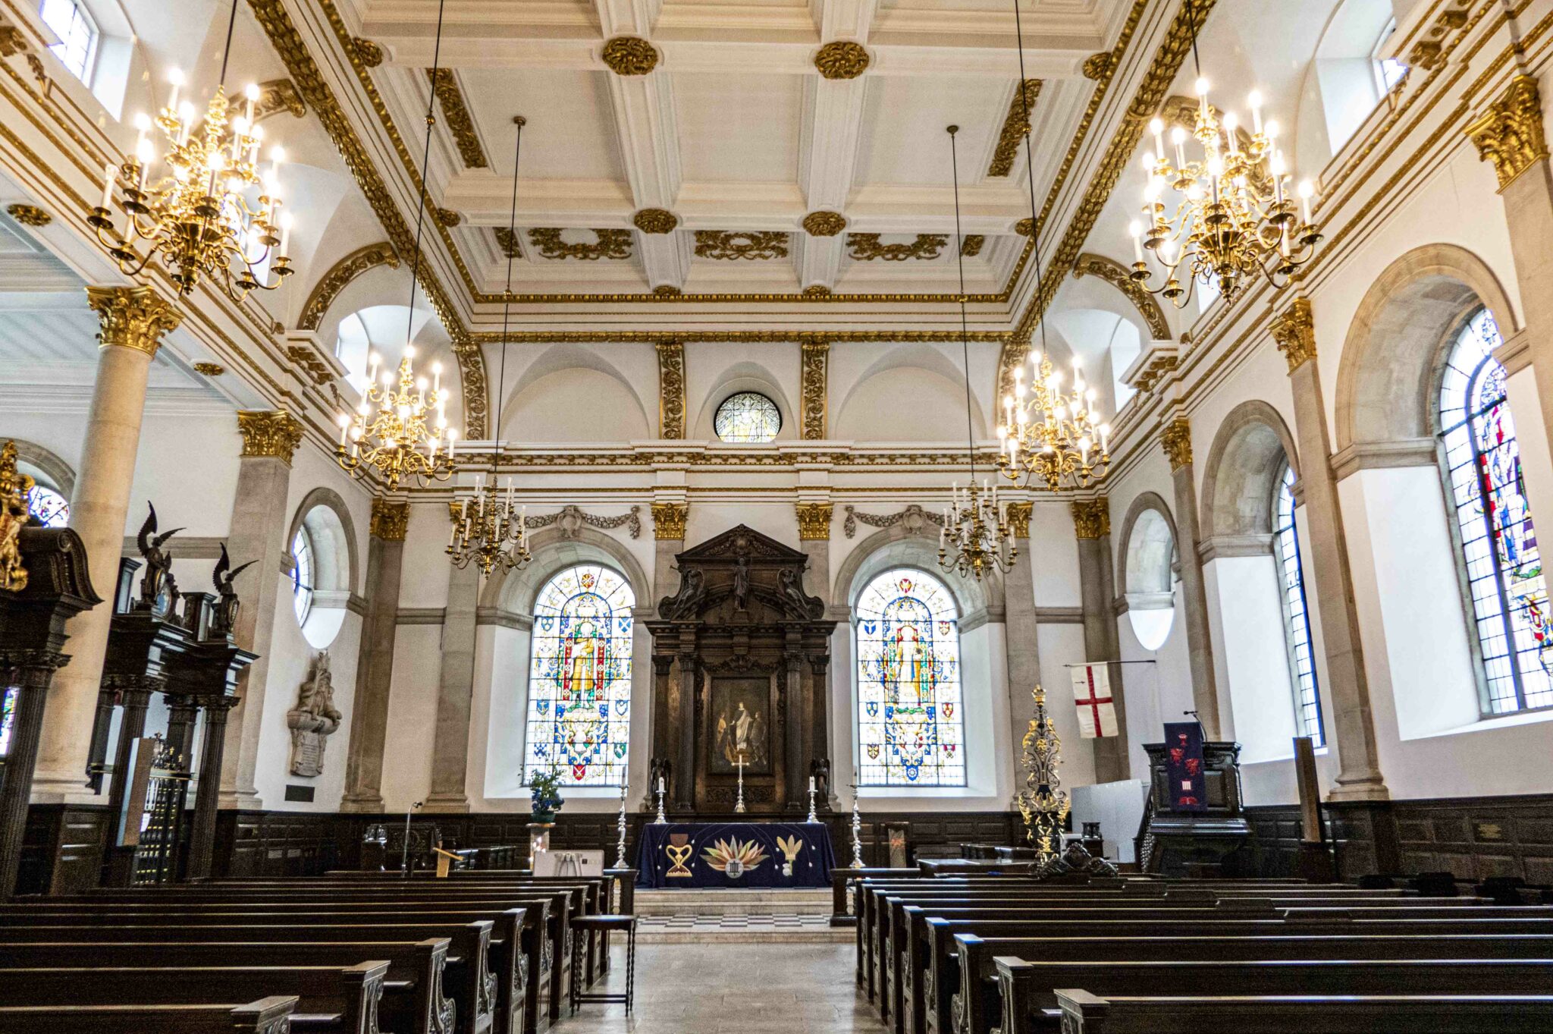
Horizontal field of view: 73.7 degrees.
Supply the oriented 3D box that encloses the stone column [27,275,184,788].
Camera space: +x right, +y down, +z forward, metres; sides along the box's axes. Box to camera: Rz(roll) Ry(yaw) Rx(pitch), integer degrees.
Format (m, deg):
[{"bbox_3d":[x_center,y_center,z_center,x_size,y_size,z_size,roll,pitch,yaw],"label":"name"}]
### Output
[{"bbox_3d":[-8.280,0.242,12.671,0.840,6.286,0.840,0,-16,-1],"label":"stone column"}]

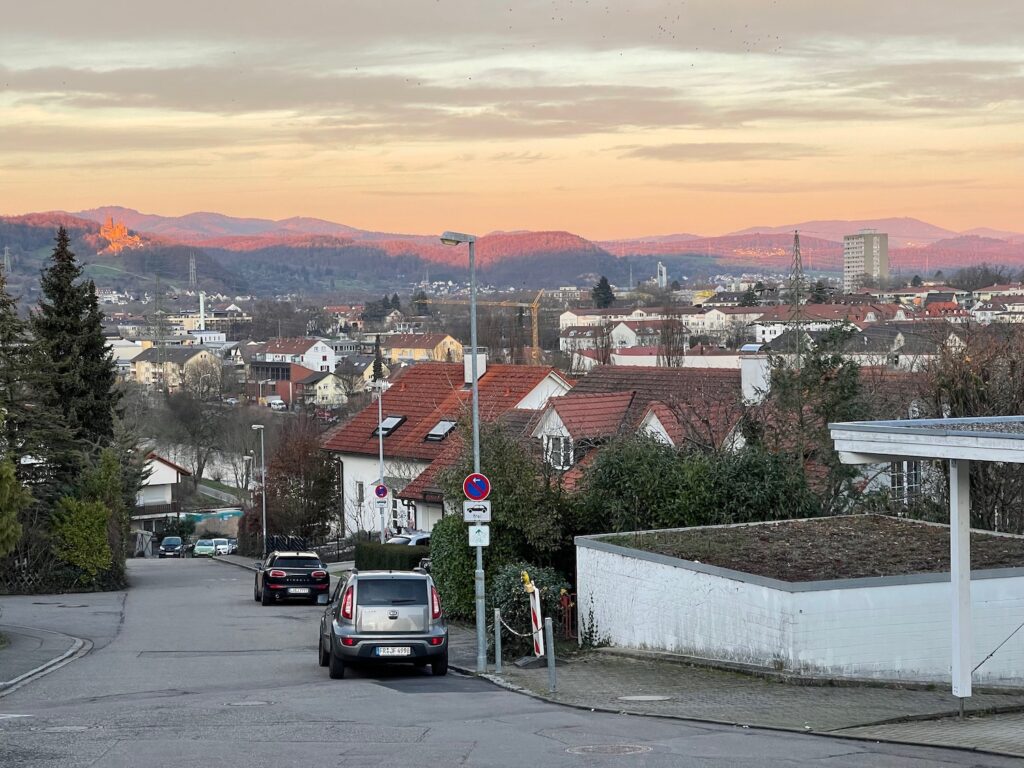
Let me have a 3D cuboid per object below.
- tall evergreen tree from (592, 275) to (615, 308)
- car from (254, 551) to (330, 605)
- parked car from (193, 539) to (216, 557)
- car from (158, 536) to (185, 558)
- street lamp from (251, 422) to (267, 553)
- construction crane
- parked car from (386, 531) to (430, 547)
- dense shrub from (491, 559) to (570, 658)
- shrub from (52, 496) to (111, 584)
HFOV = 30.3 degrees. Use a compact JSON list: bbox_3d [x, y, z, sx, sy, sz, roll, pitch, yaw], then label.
[{"bbox_3d":[41.081,-39.734,850.000,10.300,19.500,10.300,-1,3,0],"label":"tall evergreen tree"},{"bbox_3d":[-6.141,5.334,52.598,1.800,1.440,4.250,1,-4,-12],"label":"car"},{"bbox_3d":[-24.201,13.055,148.941,1.660,1.480,3.750,1,-5,-6],"label":"parked car"},{"bbox_3d":[-25.352,12.230,141.439,1.670,1.520,3.750,0,-5,-6],"label":"car"},{"bbox_3d":[-12.135,5.149,90.806,0.660,6.400,0.280,-1,3,-12],"label":"street lamp"},{"bbox_3d":[-7.487,-11.528,450.000,30.000,21.000,2.200,-1,3,0],"label":"construction crane"},{"bbox_3d":[-2.406,5.921,66.500,4.250,1.480,1.780,-3,4,-43],"label":"parked car"},{"bbox_3d":[0.284,3.657,30.700,1.280,1.570,1.200,-1,3,9],"label":"dense shrub"},{"bbox_3d":[-13.644,4.992,60.000,1.950,2.750,1.800,-1,3,-7],"label":"shrub"}]

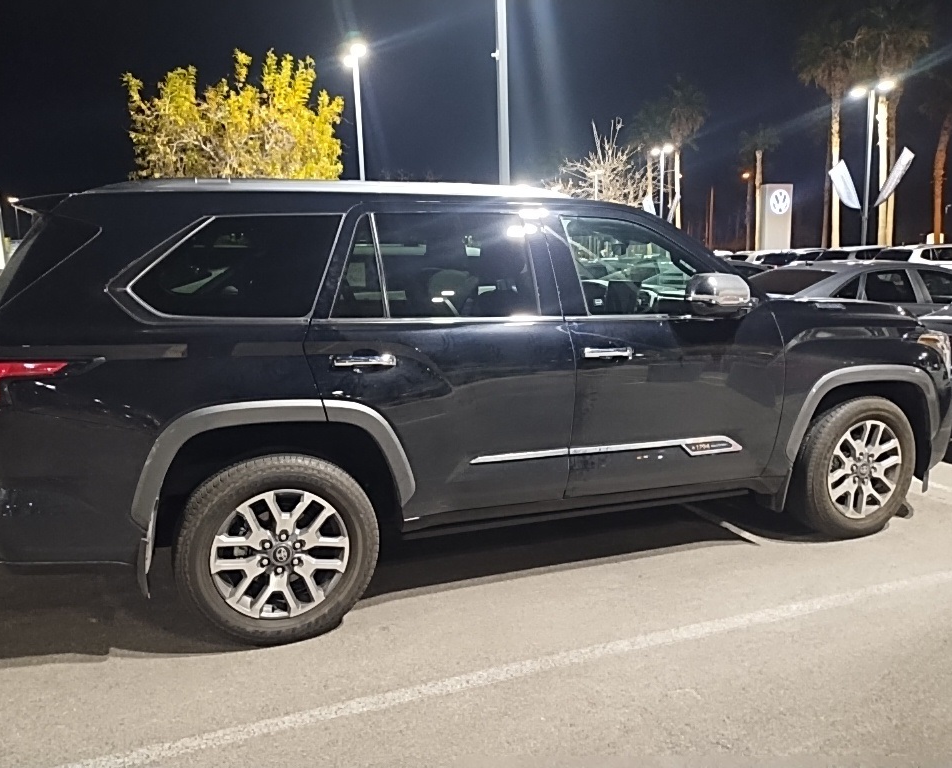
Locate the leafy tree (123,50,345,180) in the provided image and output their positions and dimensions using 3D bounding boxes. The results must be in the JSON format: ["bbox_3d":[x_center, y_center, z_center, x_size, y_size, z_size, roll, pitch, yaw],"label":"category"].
[{"bbox_3d":[-5.999,-4.882,19.046,5.400,7.010,5.400,-4,10,-20],"label":"leafy tree"}]

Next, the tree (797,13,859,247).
[{"bbox_3d":[20.679,-13.580,43.186,3.800,14.557,3.800,-2,9,0],"label":"tree"}]

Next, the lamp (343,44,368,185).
[{"bbox_3d":[-3.298,-5.835,21.526,0.450,7.682,1.600,-4,10,-12],"label":"lamp"}]

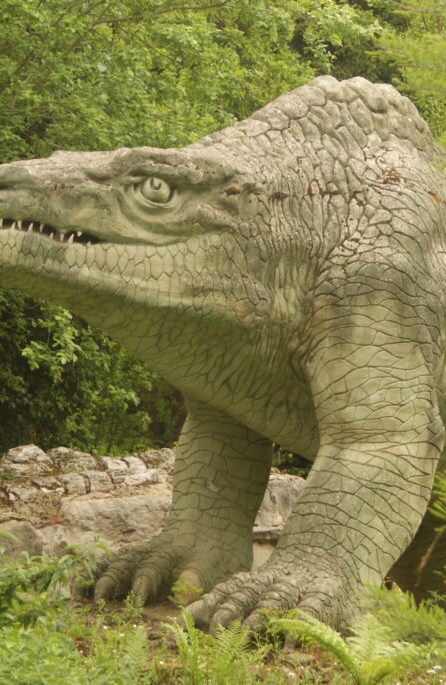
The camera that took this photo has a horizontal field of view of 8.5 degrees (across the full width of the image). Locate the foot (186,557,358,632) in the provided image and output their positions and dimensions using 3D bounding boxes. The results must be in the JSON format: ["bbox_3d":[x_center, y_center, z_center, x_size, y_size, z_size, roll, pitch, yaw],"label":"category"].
[{"bbox_3d":[0.348,1.736,20.600,1.050,0.500,0.880,-1,1,-41],"label":"foot"}]

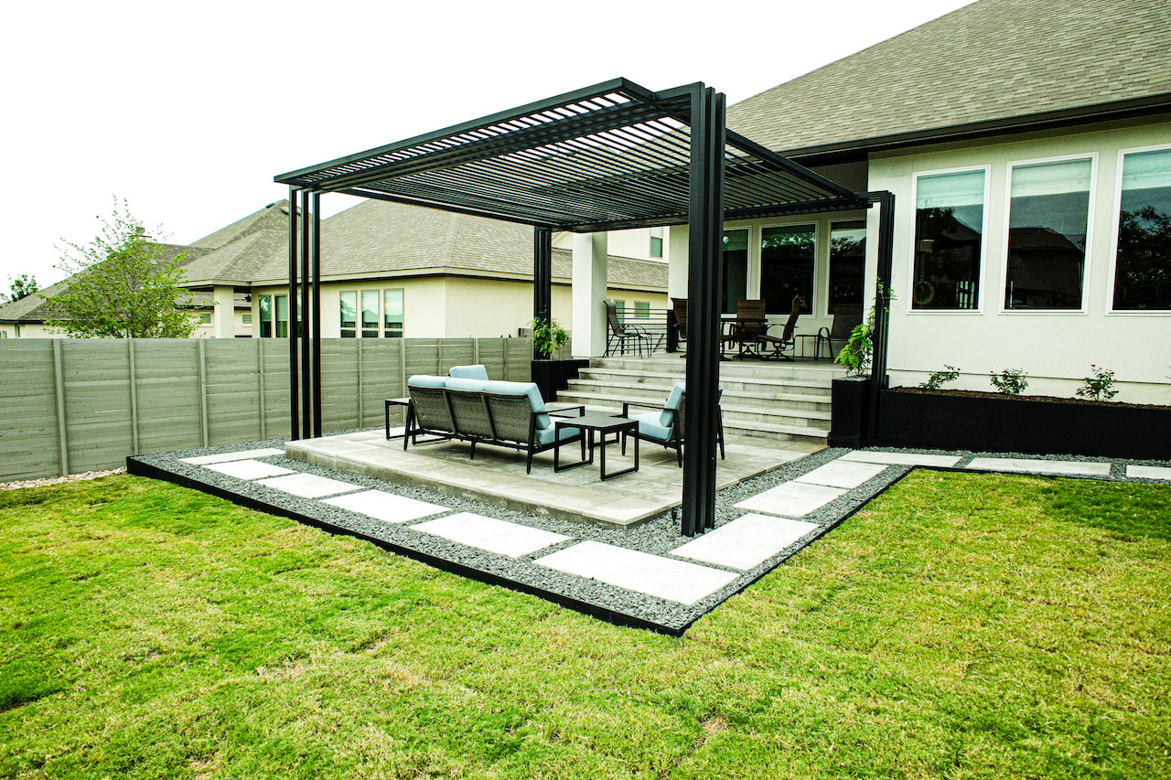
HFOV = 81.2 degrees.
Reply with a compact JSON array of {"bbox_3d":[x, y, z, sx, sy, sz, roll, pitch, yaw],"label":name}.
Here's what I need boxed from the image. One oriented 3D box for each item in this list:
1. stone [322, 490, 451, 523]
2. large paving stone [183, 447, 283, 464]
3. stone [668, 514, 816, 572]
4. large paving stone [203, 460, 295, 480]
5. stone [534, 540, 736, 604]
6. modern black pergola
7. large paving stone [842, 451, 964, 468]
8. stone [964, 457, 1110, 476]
[{"bbox_3d":[-1.837,1.085,6.258,1.220,0.060,0.610,5,6,39],"label":"stone"},{"bbox_3d":[-4.629,0.913,9.097,0.610,0.060,1.220,5,6,39],"label":"large paving stone"},{"bbox_3d":[1.204,1.131,5.055,0.610,0.060,1.220,5,6,40],"label":"stone"},{"bbox_3d":[-4.014,0.979,8.171,1.220,0.060,0.610,5,6,39],"label":"large paving stone"},{"bbox_3d":[0.309,1.188,4.424,1.220,0.060,0.610,5,6,39],"label":"stone"},{"bbox_3d":[0.081,-0.850,8.738,5.864,3.370,5.638,5,6,39],"label":"modern black pergola"},{"bbox_3d":[3.643,0.827,7.937,1.220,0.060,0.610,4,6,38],"label":"large paving stone"},{"bbox_3d":[4.674,0.820,7.082,1.220,0.060,0.610,5,6,39],"label":"stone"}]

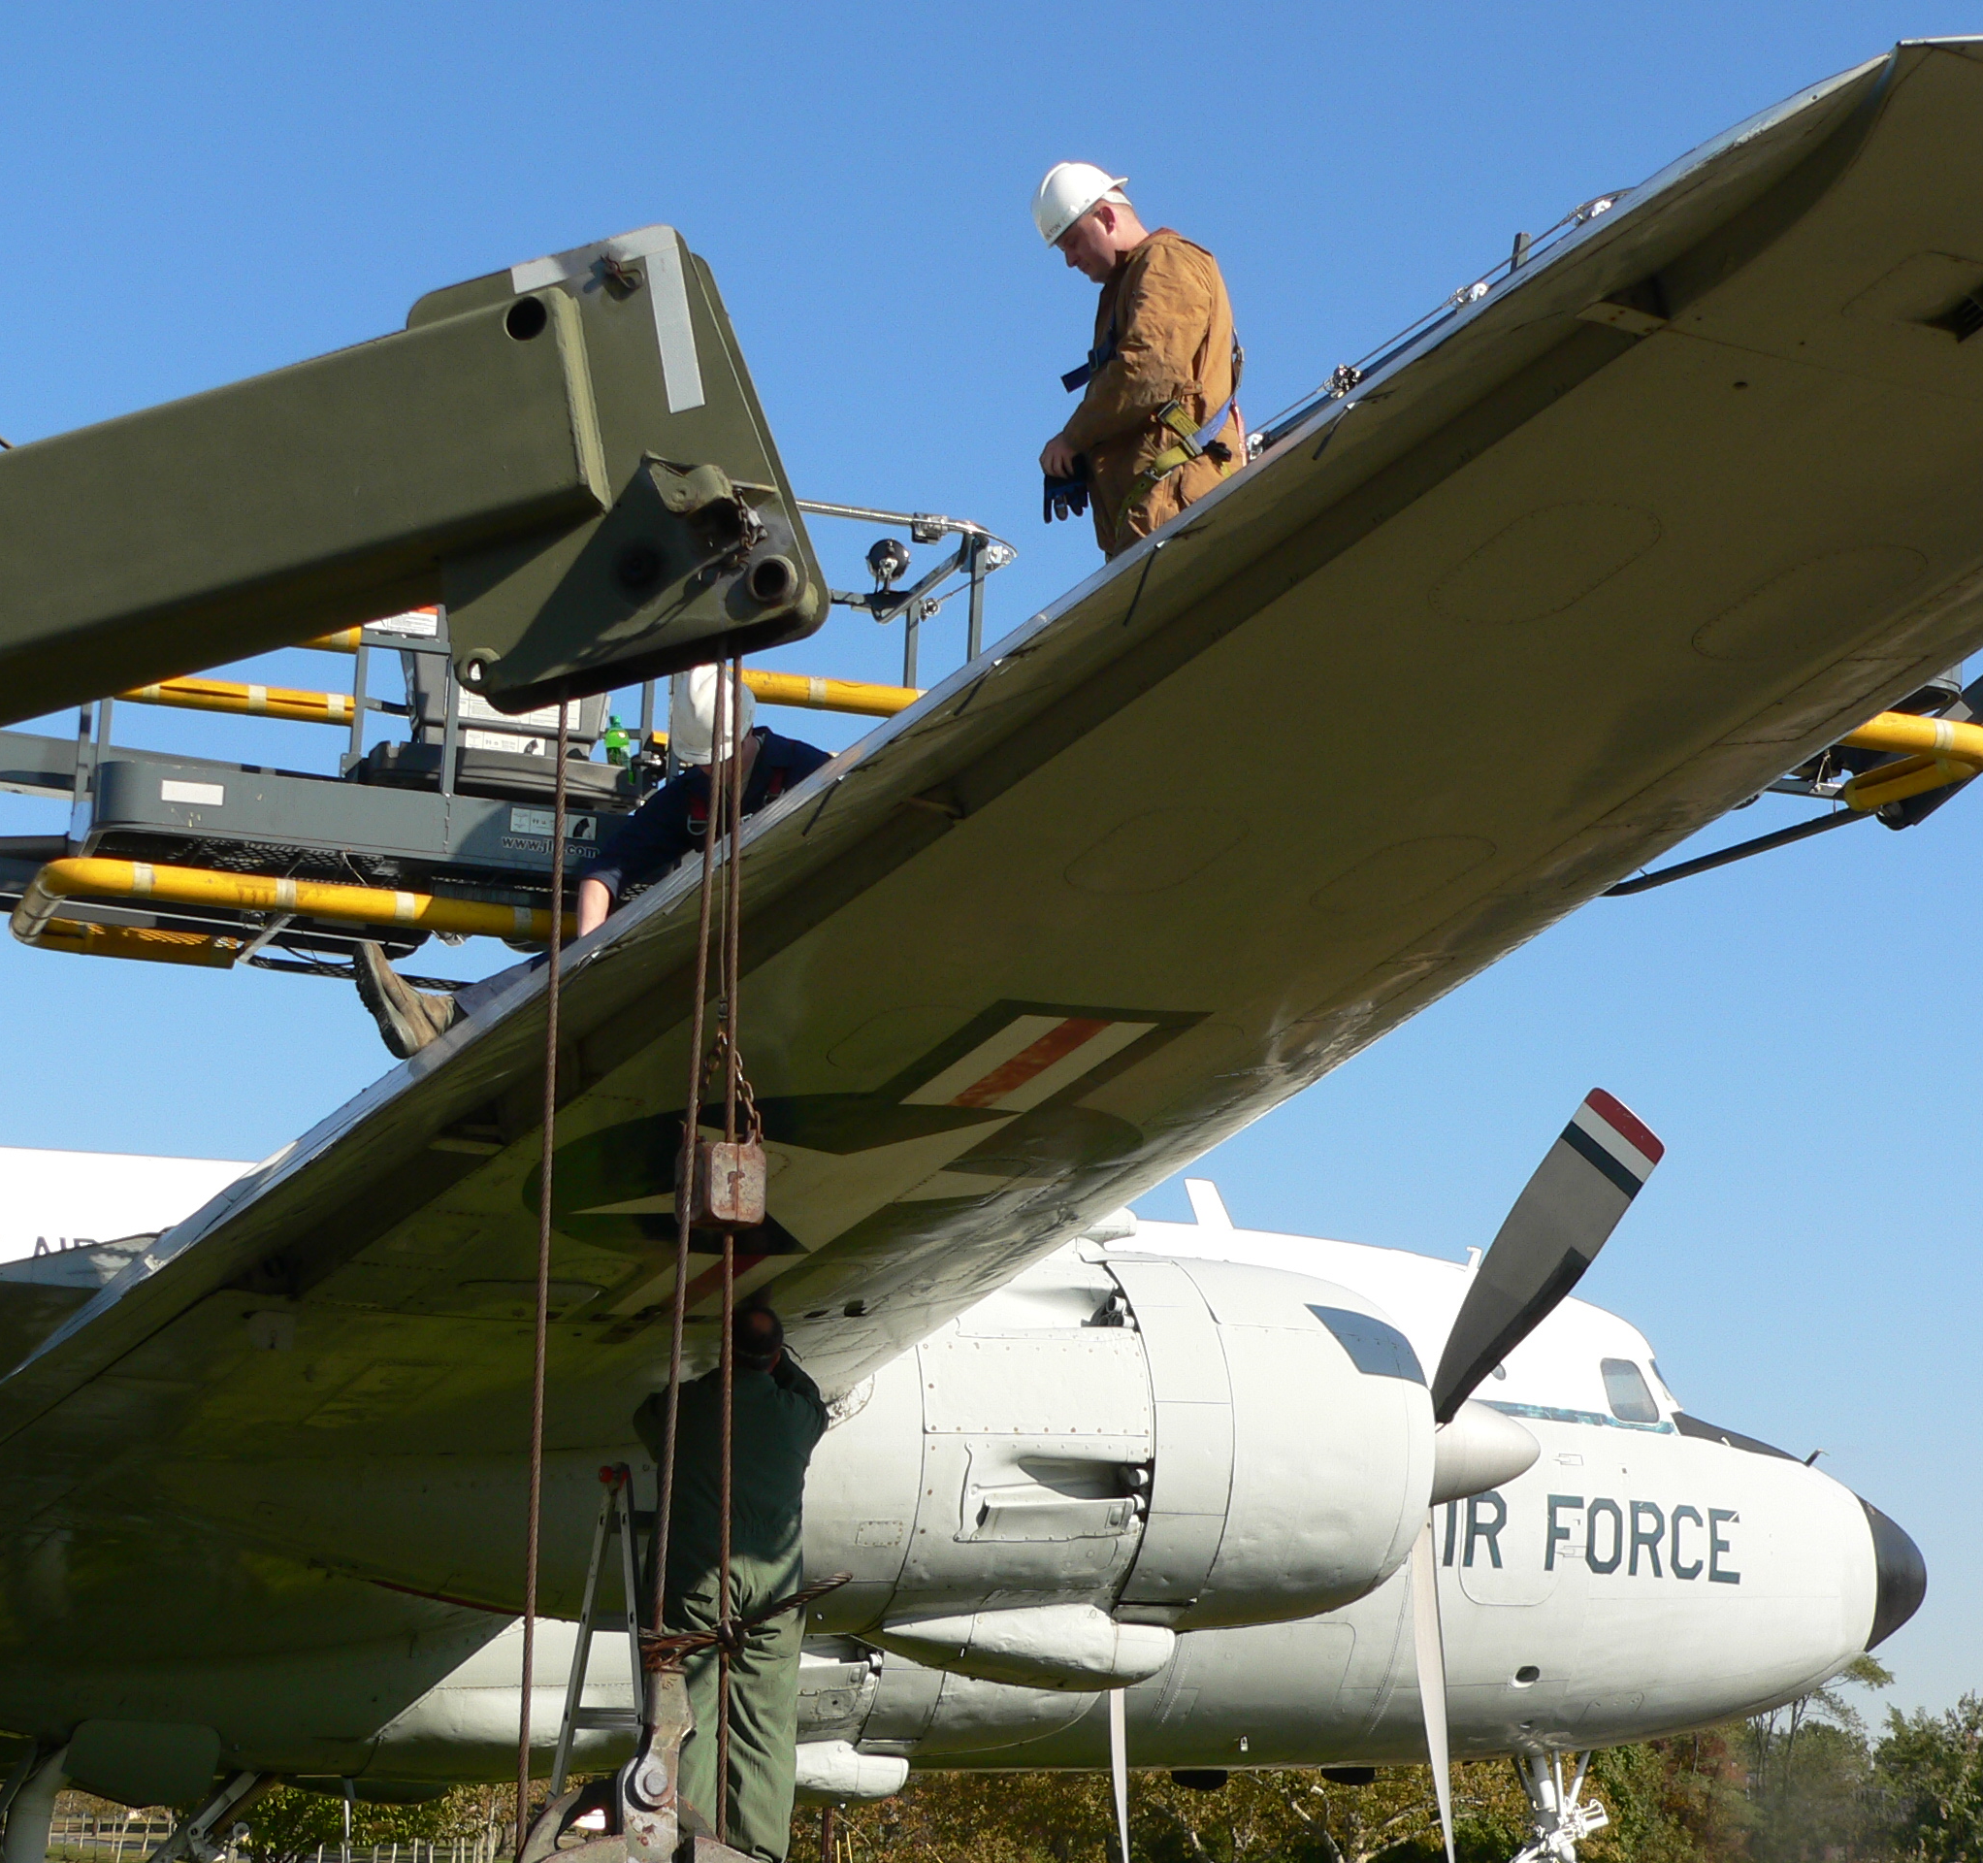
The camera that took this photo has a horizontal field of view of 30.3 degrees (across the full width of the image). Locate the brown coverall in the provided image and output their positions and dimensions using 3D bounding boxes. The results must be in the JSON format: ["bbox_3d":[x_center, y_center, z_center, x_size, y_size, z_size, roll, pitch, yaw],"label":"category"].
[{"bbox_3d":[0.409,-1.057,9.308,0.480,1.480,0.560,-2,-13,6],"label":"brown coverall"}]

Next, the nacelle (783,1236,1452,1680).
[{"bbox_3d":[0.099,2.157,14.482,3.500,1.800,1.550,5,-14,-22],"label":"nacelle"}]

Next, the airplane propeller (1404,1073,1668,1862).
[{"bbox_3d":[1.916,2.580,15.240,0.850,3.250,3.600,5,-14,-22],"label":"airplane propeller"}]

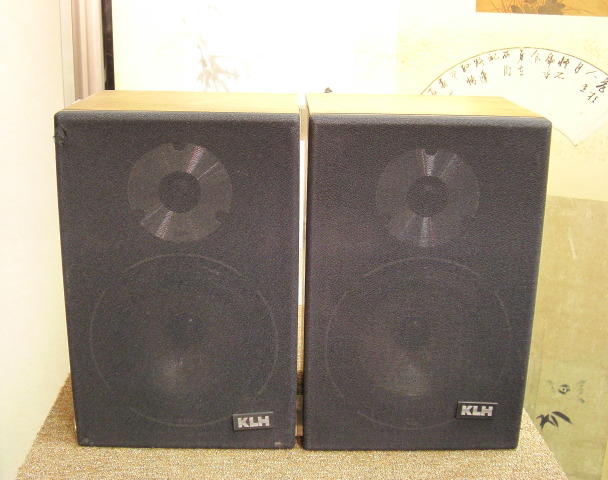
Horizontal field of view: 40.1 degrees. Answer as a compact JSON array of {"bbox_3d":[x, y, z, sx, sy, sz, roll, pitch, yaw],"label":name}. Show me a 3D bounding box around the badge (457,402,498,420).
[{"bbox_3d":[0.210,0.207,1.007,0.048,0.021,0.004,2,16,-3],"label":"badge"}]

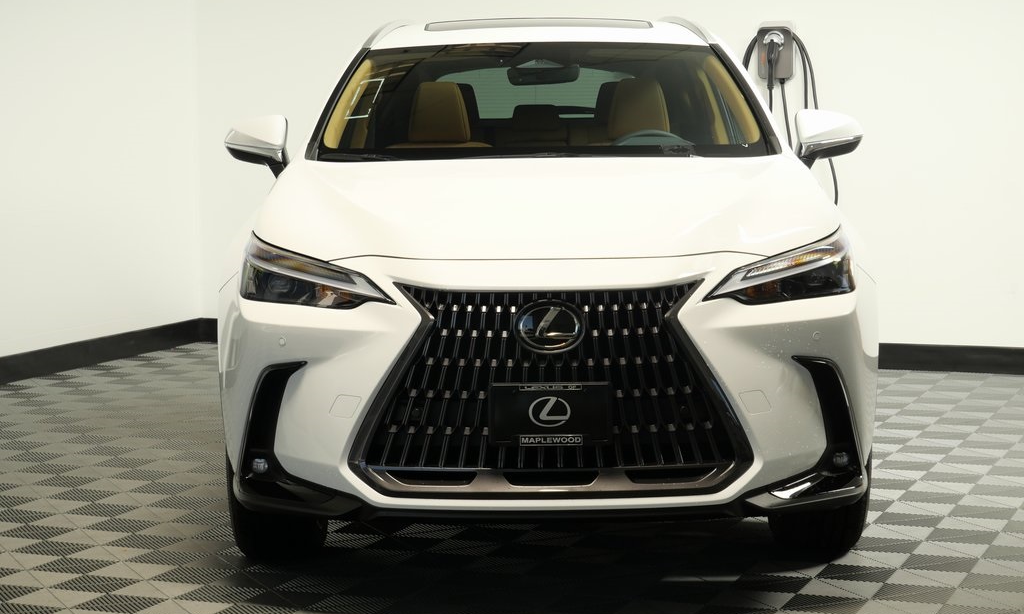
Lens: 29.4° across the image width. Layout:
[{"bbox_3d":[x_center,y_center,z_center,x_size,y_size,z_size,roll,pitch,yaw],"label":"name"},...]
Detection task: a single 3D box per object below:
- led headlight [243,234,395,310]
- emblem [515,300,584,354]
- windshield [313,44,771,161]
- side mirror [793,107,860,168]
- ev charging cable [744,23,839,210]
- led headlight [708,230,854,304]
[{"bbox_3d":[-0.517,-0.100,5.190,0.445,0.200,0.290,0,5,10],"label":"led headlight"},{"bbox_3d":[0.096,0.050,4.953,0.177,0.135,0.035,-1,5,1],"label":"emblem"},{"bbox_3d":[0.104,-0.672,6.436,1.450,0.180,0.880,-1,35,1],"label":"windshield"},{"bbox_3d":[1.058,-0.560,6.527,0.225,0.207,0.180,-1,5,1],"label":"side mirror"},{"bbox_3d":[1.409,-0.920,10.060,0.560,1.080,0.200,1,5,23],"label":"ev charging cable"},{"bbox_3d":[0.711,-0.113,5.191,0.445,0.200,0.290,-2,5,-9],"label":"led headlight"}]

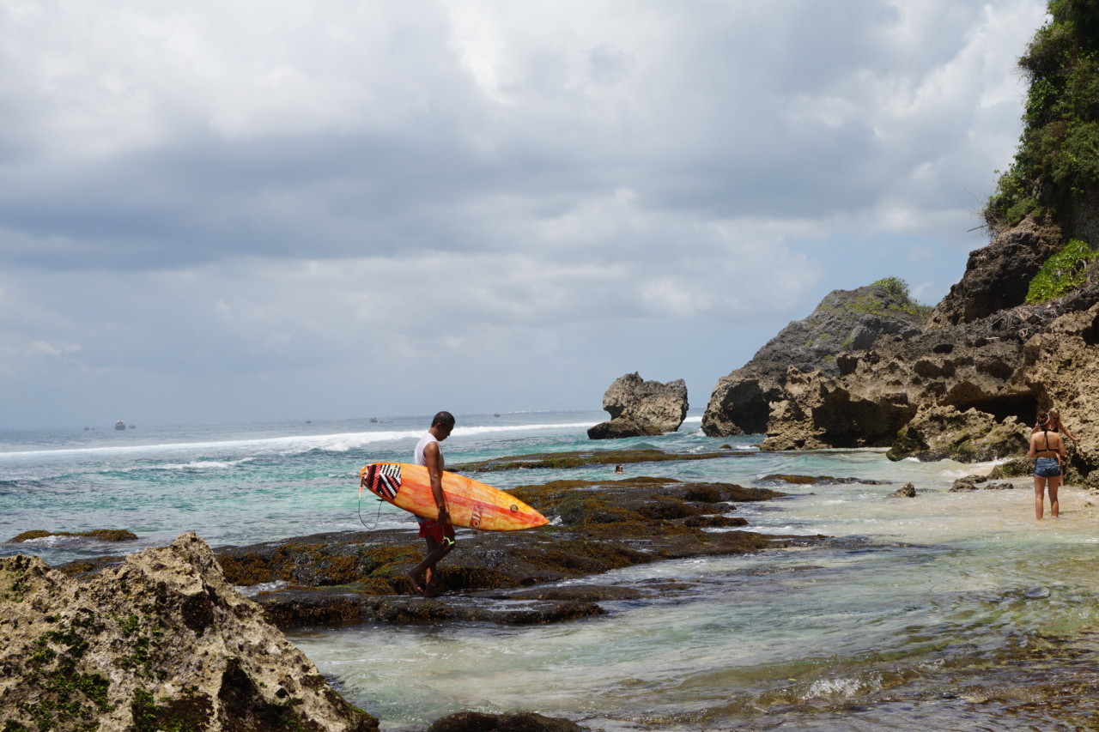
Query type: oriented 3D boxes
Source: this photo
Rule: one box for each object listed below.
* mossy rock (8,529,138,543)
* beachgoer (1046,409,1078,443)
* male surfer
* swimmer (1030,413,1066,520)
[{"bbox_3d":[-7.382,2.638,27.400,2.000,0.250,0.900,-1,-2,-16],"label":"mossy rock"},{"bbox_3d":[8.442,1.366,29.500,0.800,1.380,0.500,-2,-2,14],"label":"beachgoer"},{"bbox_3d":[-1.060,1.238,15.900,0.470,1.670,0.520,-1,-2,-5],"label":"male surfer"},{"bbox_3d":[7.264,1.483,25.800,0.550,1.630,0.360,-2,-2,16],"label":"swimmer"}]

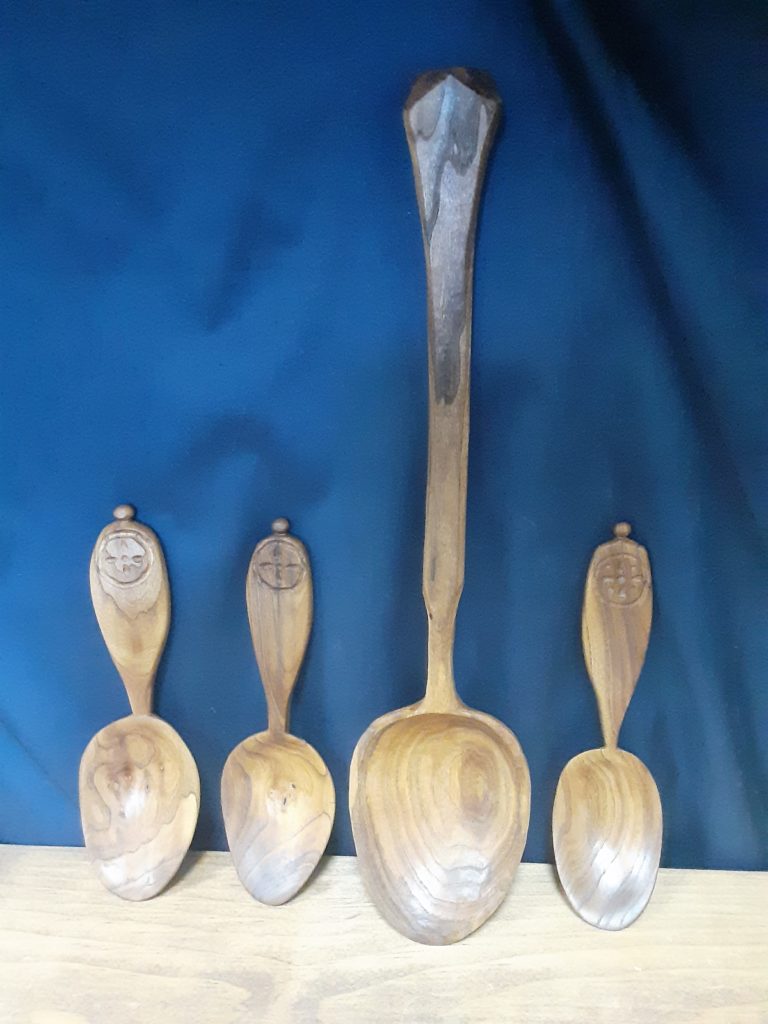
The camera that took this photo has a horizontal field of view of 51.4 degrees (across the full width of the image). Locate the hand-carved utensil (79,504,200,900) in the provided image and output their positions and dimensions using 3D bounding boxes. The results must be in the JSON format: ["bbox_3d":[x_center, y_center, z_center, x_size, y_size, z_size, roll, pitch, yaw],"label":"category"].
[{"bbox_3d":[-0.112,0.084,0.372,0.054,0.174,0.026,-5,-7,2],"label":"hand-carved utensil"}]

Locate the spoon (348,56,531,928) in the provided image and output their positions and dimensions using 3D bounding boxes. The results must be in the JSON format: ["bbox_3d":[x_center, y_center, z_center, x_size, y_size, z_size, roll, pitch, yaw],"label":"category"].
[{"bbox_3d":[0.026,-0.007,0.354,0.074,0.366,0.050,1,-3,2],"label":"spoon"}]

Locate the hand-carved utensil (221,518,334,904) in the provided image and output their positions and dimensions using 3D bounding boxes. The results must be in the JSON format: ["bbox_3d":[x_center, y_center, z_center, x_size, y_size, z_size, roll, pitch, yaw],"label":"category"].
[{"bbox_3d":[-0.047,0.088,0.370,0.051,0.169,0.025,0,-7,2],"label":"hand-carved utensil"}]

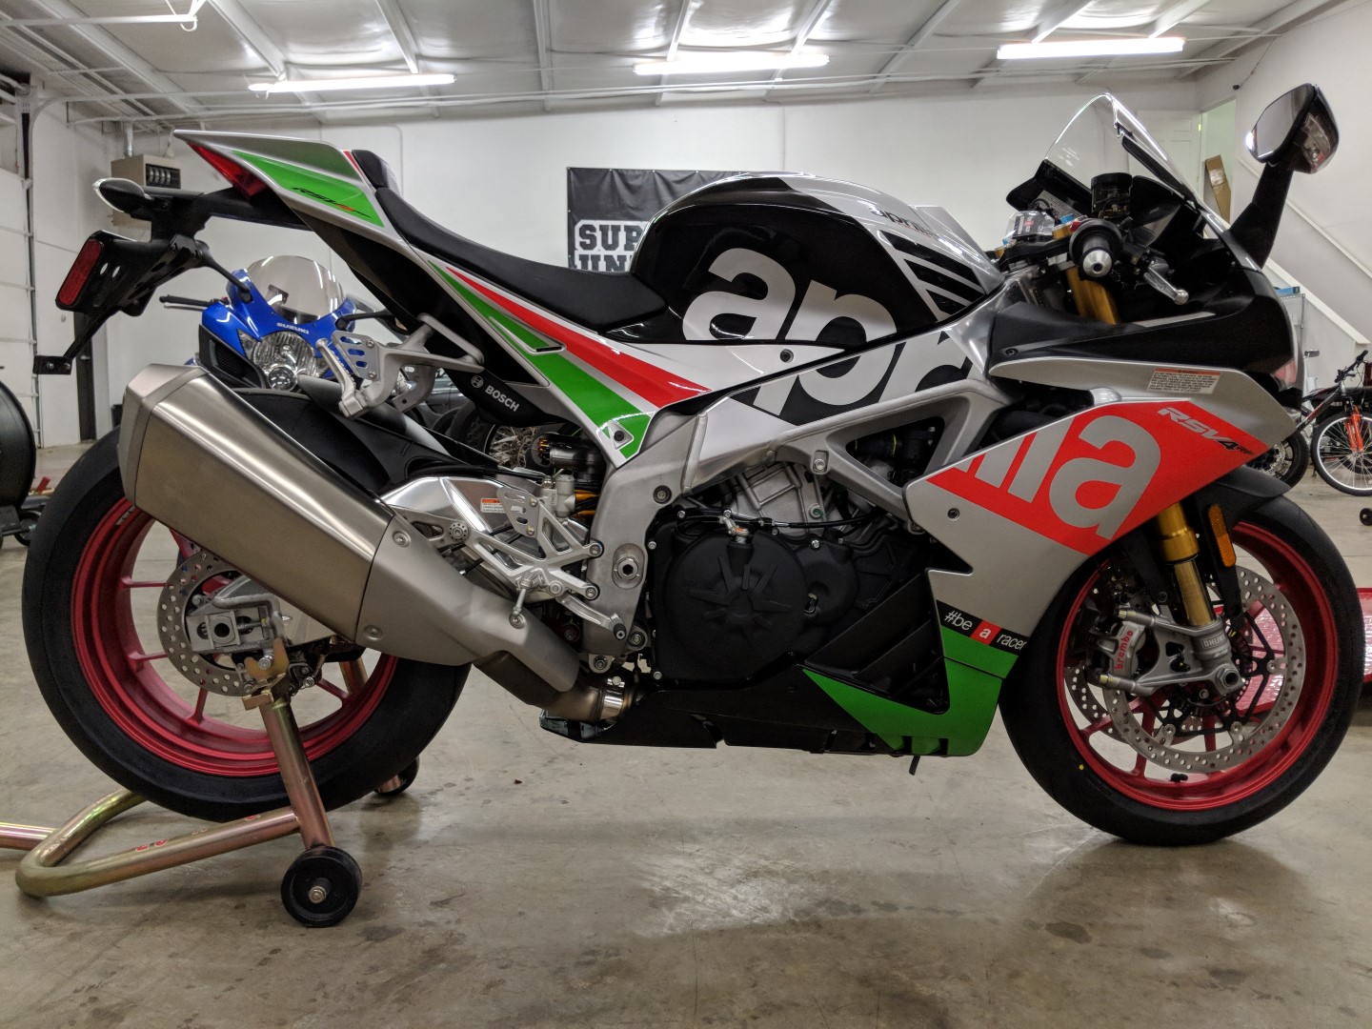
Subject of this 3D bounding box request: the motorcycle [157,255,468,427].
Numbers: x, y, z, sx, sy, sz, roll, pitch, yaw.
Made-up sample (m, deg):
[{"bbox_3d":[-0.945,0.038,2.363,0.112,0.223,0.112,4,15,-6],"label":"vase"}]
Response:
[{"bbox_3d":[-1.595,-0.316,3.827,0.730,1.130,2.040,10,1,-28],"label":"motorcycle"}]

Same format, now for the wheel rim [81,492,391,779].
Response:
[{"bbox_3d":[-0.638,0.144,1.595,0.463,0.463,0.170,0,6,-4],"label":"wheel rim"}]

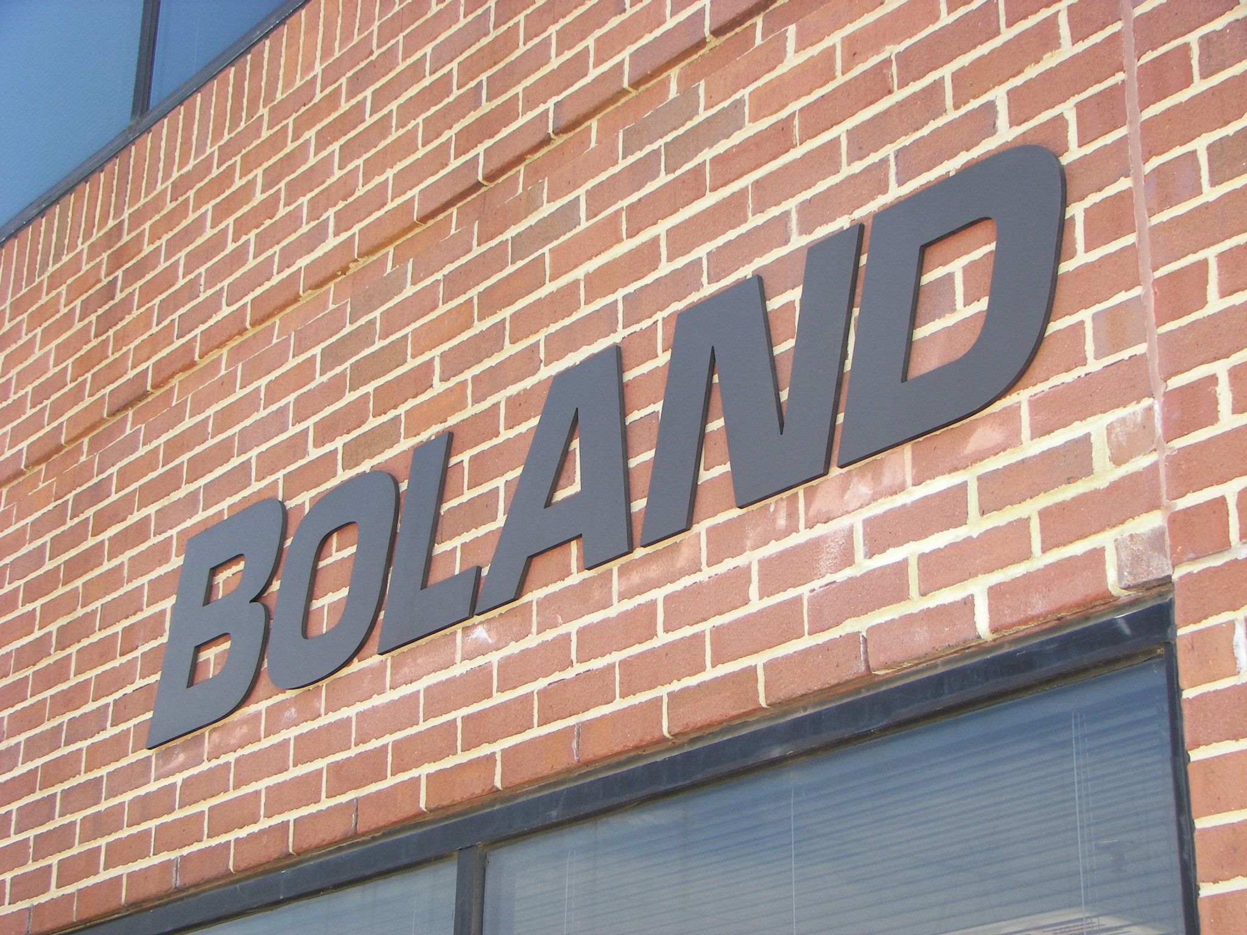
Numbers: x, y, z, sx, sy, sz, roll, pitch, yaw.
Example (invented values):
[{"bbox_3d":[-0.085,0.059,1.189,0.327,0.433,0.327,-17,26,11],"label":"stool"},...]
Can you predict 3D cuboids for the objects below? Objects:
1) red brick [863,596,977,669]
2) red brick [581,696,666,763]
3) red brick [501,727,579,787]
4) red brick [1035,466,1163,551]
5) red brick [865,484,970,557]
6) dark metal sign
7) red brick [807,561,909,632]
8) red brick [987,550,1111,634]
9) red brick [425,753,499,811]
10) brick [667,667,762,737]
[{"bbox_3d":[0.429,0.233,2.987,0.092,0.063,0.195,18,-29,-37],"label":"red brick"},{"bbox_3d":[0.032,0.412,3.416,0.092,0.063,0.195,18,-29,-37],"label":"red brick"},{"bbox_3d":[-0.100,0.471,3.558,0.092,0.063,0.195,18,-29,-37],"label":"red brick"},{"bbox_3d":[0.625,0.065,2.808,0.092,0.063,0.189,18,-29,-37],"label":"red brick"},{"bbox_3d":[0.427,0.084,3.051,0.092,0.063,0.195,18,-29,-37],"label":"red brick"},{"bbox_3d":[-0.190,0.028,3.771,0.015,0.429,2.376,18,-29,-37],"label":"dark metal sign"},{"bbox_3d":[0.356,0.191,3.097,0.092,0.063,0.195,18,-29,-37],"label":"red brick"},{"bbox_3d":[0.568,0.169,2.836,0.092,0.063,0.195,18,-29,-37],"label":"red brick"},{"bbox_3d":[-0.233,0.531,3.702,0.092,0.063,0.195,18,-29,-37],"label":"red brick"},{"bbox_3d":[0.165,0.353,3.272,0.092,0.063,0.195,18,-29,-37],"label":"brick"}]

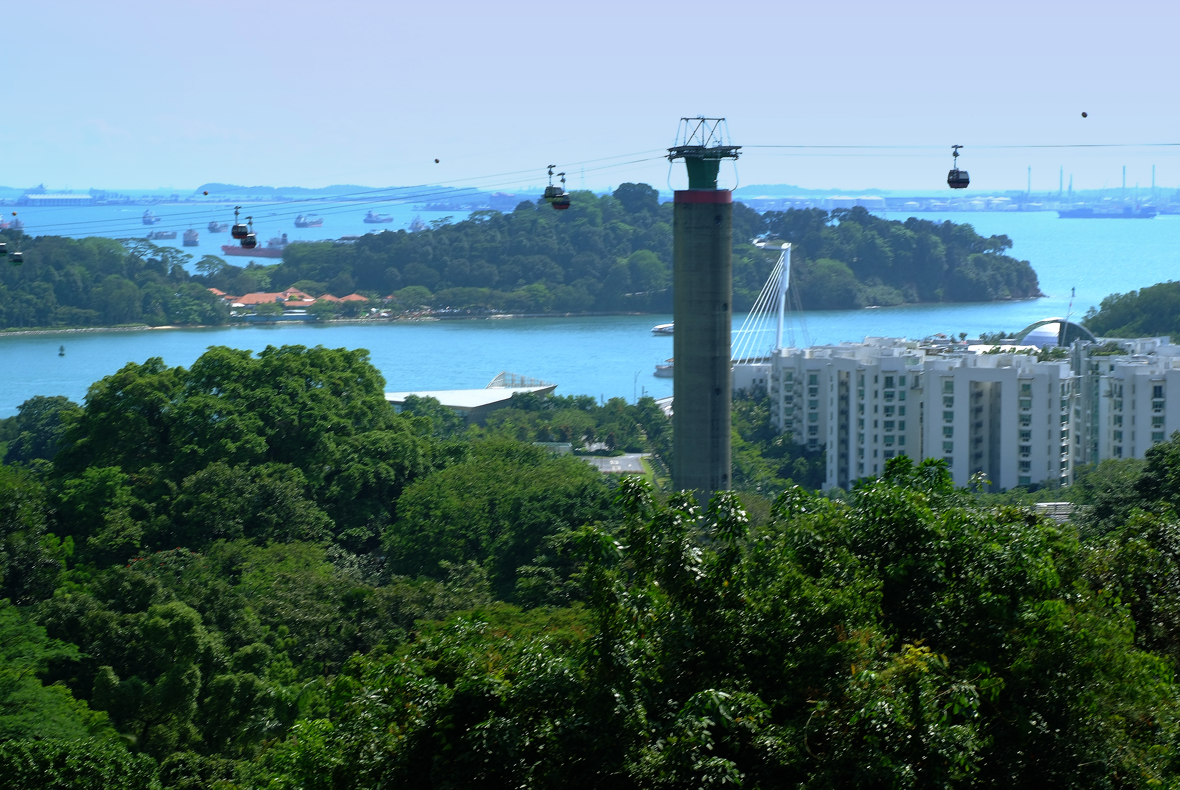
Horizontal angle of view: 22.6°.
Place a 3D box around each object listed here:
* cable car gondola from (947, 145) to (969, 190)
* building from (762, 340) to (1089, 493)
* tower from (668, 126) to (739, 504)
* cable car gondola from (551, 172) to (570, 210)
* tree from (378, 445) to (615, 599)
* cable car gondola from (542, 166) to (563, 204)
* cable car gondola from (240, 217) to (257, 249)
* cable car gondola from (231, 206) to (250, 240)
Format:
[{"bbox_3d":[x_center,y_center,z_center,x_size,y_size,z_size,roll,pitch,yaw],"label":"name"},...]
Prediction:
[{"bbox_3d":[41.900,-25.930,336.000,1.900,5.000,2.000,-4,6,-42],"label":"cable car gondola"},{"bbox_3d":[73.280,5.360,642.130,61.000,33.500,38.000,2,4,20],"label":"building"},{"bbox_3d":[13.920,-7.760,361.410,8.000,52.200,8.000,-4,6,-42],"label":"tower"},{"bbox_3d":[-3.710,-25.860,375.000,1.900,5.000,2.000,-4,6,-42],"label":"cable car gondola"},{"bbox_3d":[-7.840,12.060,251.560,19.000,16.000,17.500,0,4,0],"label":"tree"},{"bbox_3d":[-4.760,-27.460,386.000,1.900,5.000,2.000,-4,6,-42],"label":"cable car gondola"},{"bbox_3d":[-48.970,-23.220,424.000,1.900,5.000,2.000,-4,6,-42],"label":"cable car gondola"},{"bbox_3d":[-51.890,-25.560,438.000,1.900,5.000,2.000,-4,6,-42],"label":"cable car gondola"}]

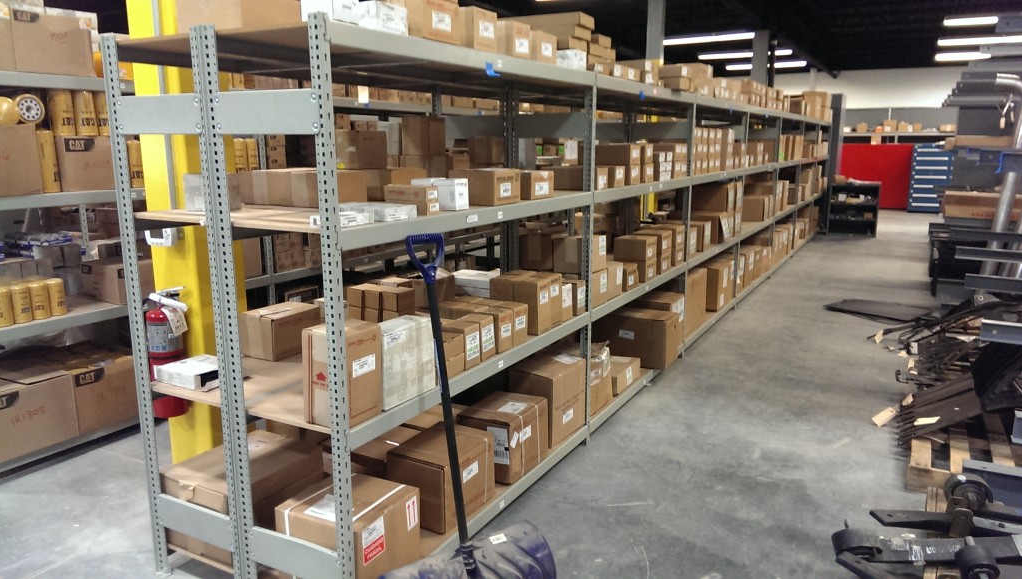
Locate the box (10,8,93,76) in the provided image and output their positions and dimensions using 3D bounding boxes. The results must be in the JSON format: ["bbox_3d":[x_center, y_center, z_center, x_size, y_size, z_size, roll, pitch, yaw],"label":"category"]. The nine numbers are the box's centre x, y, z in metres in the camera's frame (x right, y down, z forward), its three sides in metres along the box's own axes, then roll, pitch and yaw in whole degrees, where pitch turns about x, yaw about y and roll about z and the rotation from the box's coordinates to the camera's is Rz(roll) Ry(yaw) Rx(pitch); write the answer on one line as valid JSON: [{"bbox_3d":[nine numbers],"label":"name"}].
[{"bbox_3d":[-2.394,-1.218,3.823,0.330,0.285,0.385,6,12,27],"label":"box"}]

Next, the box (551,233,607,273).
[{"bbox_3d":[0.367,-0.190,4.039,0.236,0.177,0.166,5,12,27],"label":"box"}]

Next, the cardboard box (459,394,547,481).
[{"bbox_3d":[-0.032,0.670,3.489,0.268,0.275,0.371,6,12,28],"label":"cardboard box"}]

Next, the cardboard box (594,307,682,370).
[{"bbox_3d":[0.845,0.315,5.167,0.510,0.320,0.310,6,12,28],"label":"cardboard box"}]

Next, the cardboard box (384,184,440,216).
[{"bbox_3d":[-0.344,-0.310,2.640,0.177,0.095,0.071,6,12,27],"label":"cardboard box"}]

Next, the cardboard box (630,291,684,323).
[{"bbox_3d":[0.988,0.232,5.469,0.420,0.368,0.346,6,12,27],"label":"cardboard box"}]

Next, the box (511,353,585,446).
[{"bbox_3d":[0.190,0.552,3.871,0.251,0.360,0.352,7,13,32],"label":"box"}]

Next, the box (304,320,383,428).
[{"bbox_3d":[-0.515,0.259,2.355,0.147,0.286,0.190,6,13,29],"label":"box"}]

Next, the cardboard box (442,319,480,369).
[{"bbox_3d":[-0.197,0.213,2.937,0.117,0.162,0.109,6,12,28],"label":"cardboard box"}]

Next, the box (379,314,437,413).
[{"bbox_3d":[-0.386,0.239,2.556,0.113,0.248,0.273,6,12,29],"label":"box"}]

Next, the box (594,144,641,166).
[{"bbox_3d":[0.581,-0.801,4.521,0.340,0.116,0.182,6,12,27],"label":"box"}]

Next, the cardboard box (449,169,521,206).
[{"bbox_3d":[-0.103,-0.422,3.126,0.204,0.130,0.238,5,12,26],"label":"cardboard box"}]

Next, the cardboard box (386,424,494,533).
[{"bbox_3d":[-0.273,0.750,3.091,0.262,0.270,0.384,6,12,27],"label":"cardboard box"}]

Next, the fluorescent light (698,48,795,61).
[{"bbox_3d":[6.414,-6.406,20.777,2.440,0.100,0.160,6,12,28],"label":"fluorescent light"}]

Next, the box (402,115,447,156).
[{"bbox_3d":[-0.412,-0.724,3.605,0.140,0.178,0.155,6,12,27],"label":"box"}]

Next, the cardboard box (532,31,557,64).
[{"bbox_3d":[0.086,-1.026,3.278,0.165,0.133,0.182,5,12,27],"label":"cardboard box"}]

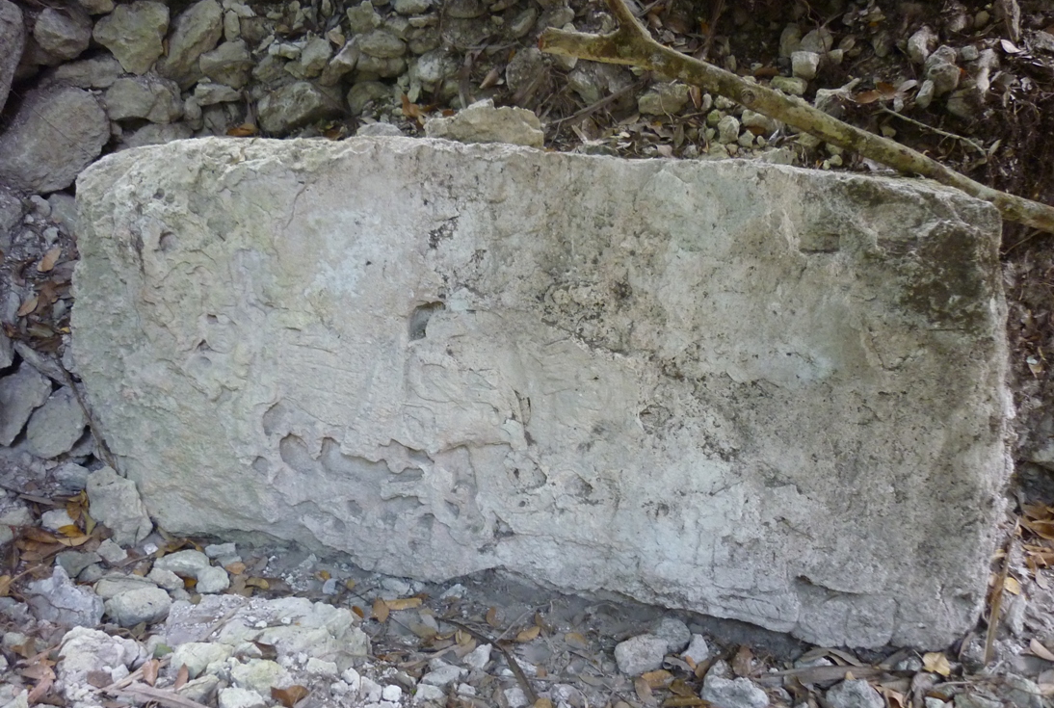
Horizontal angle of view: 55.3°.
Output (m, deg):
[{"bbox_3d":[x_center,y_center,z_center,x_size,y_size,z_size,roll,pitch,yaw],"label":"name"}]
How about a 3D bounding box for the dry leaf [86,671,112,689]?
[{"bbox_3d":[-0.807,0.616,1.900,0.052,0.012,0.029,16,43,2],"label":"dry leaf"}]

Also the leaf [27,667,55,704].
[{"bbox_3d":[-0.919,0.634,1.900,0.030,0.014,0.063,24,43,10],"label":"leaf"}]

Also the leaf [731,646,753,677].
[{"bbox_3d":[0.393,0.560,1.834,0.037,0.025,0.070,9,31,13],"label":"leaf"}]

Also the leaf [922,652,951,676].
[{"bbox_3d":[0.794,0.602,1.950,0.052,0.014,0.040,16,52,13],"label":"leaf"}]

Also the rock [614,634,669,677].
[{"bbox_3d":[0.221,0.584,1.946,0.104,0.064,0.074,-2,26,-5],"label":"rock"}]

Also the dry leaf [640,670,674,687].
[{"bbox_3d":[0.249,0.621,1.921,0.060,0.010,0.033,-1,31,-2],"label":"dry leaf"}]

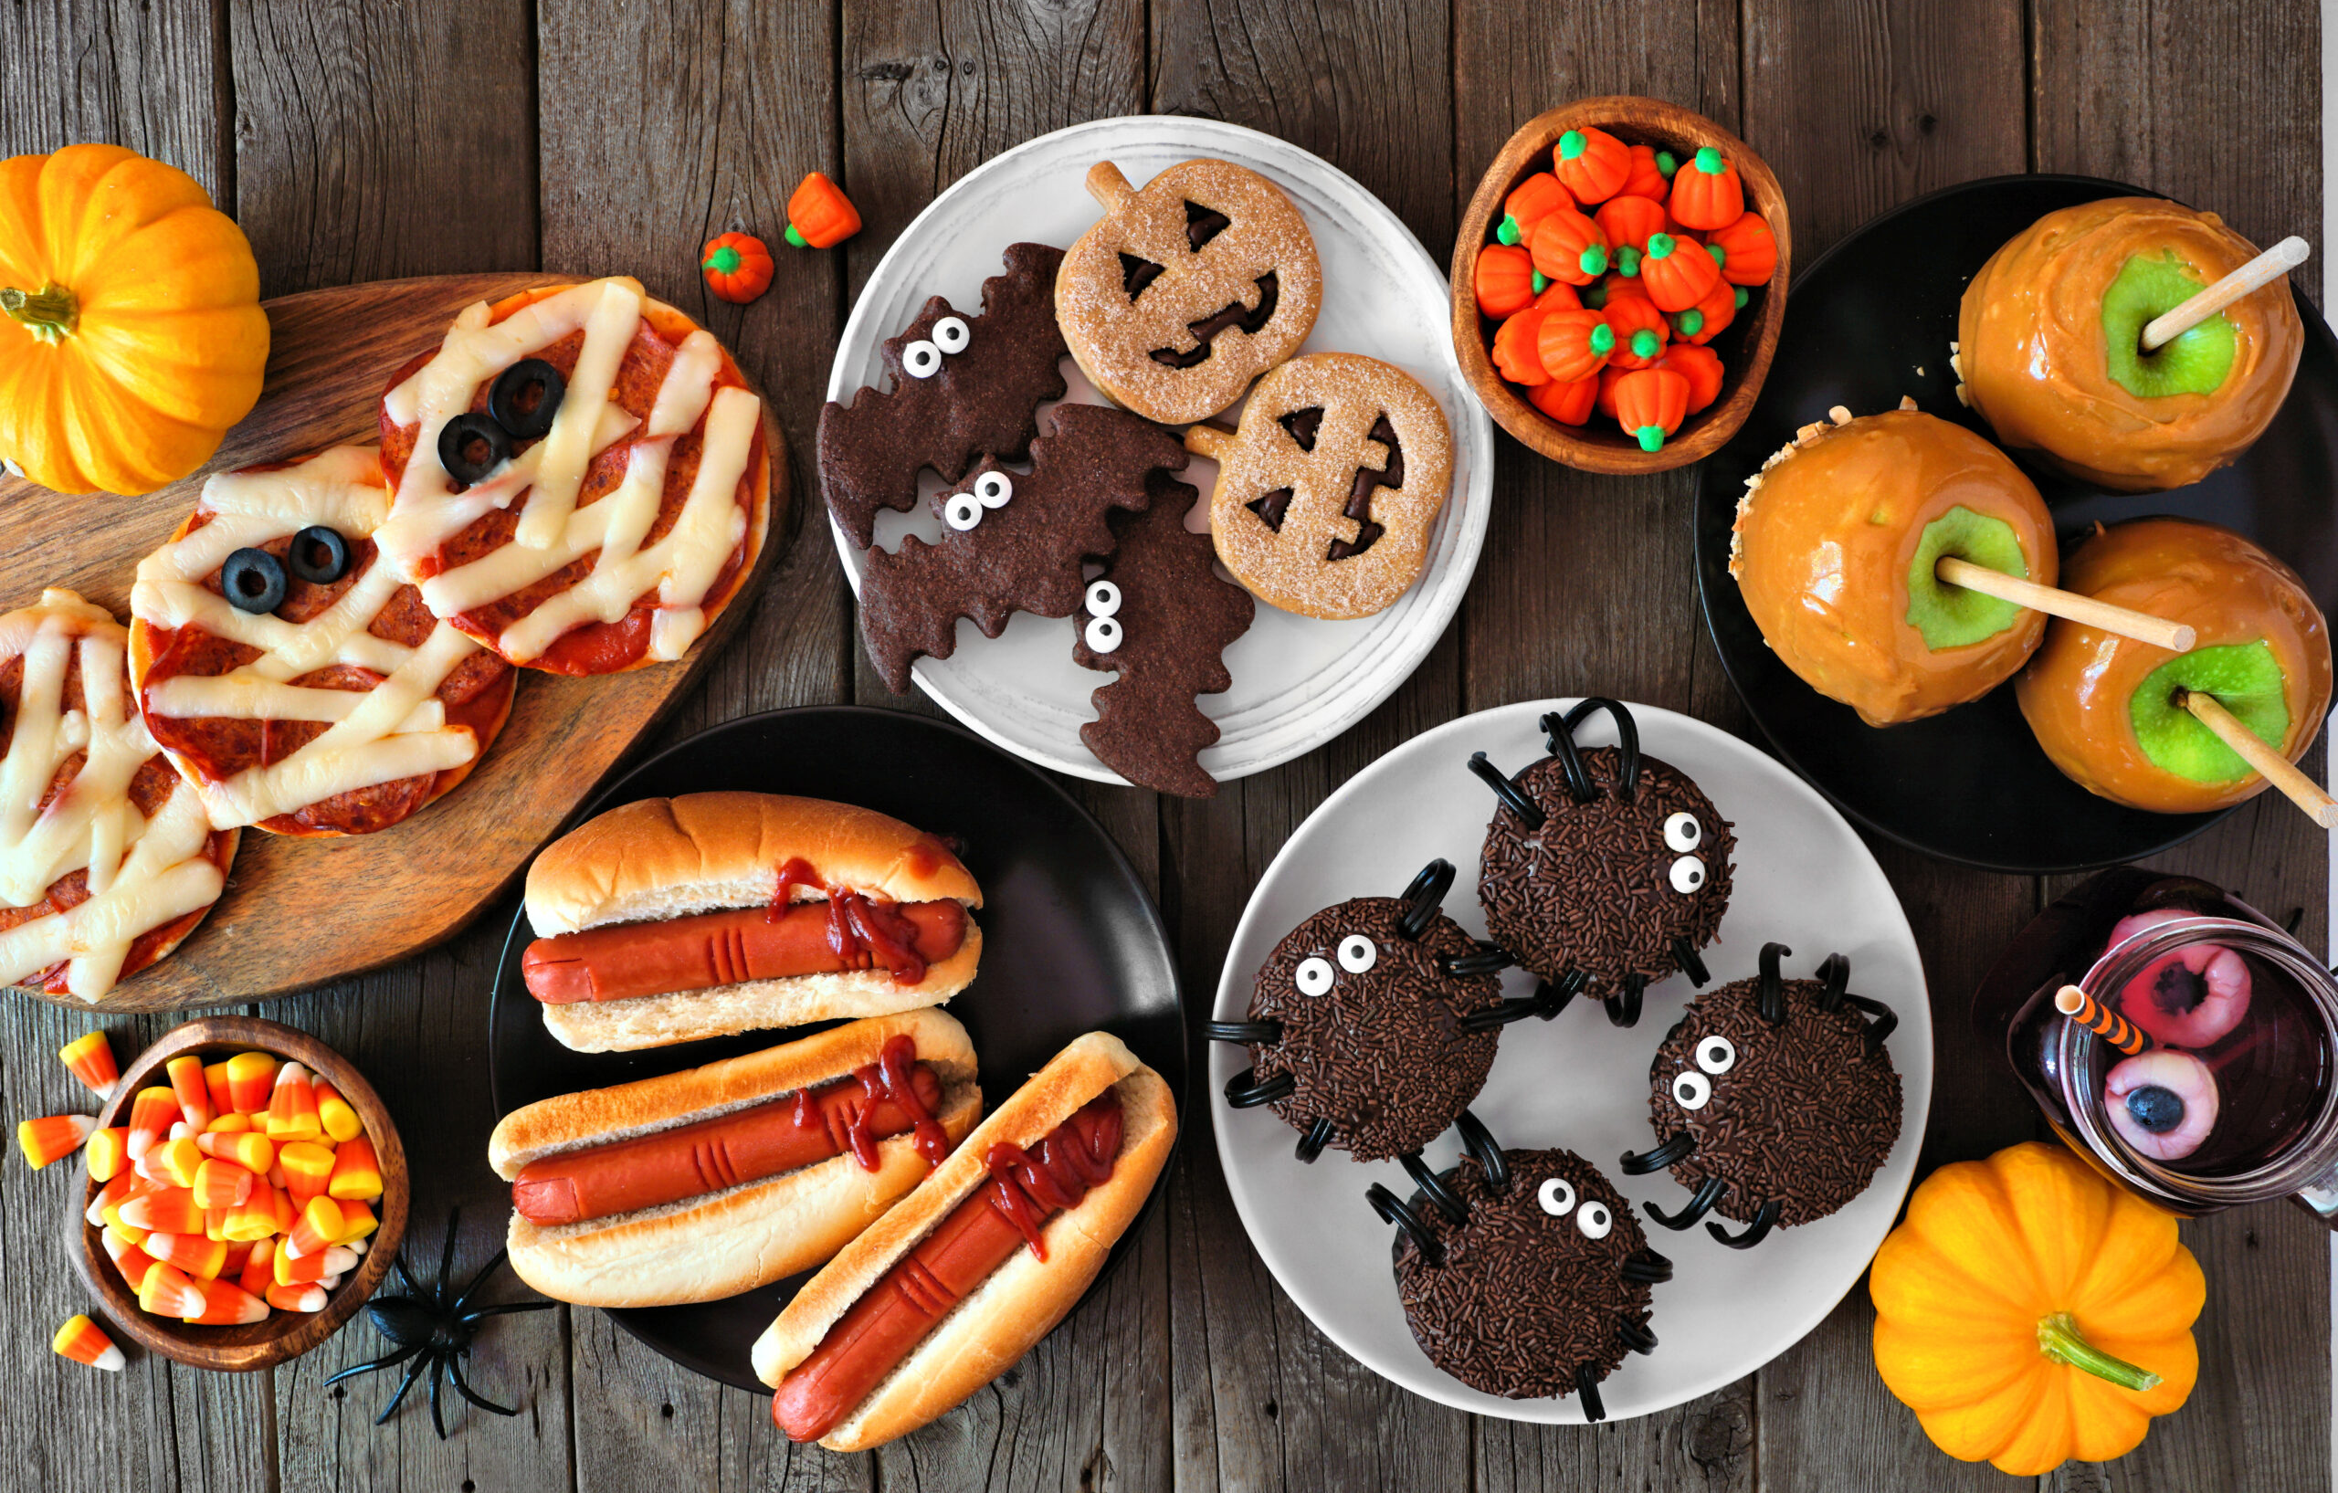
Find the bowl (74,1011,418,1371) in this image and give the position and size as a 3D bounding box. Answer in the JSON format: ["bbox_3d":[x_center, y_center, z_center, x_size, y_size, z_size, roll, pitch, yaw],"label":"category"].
[{"bbox_3d":[-0.262,0.125,0.681,0.096,0.046,0.100,0,92,0],"label":"bowl"}]

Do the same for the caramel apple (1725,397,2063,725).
[{"bbox_3d":[0.201,-0.050,0.648,0.086,0.082,0.086,-3,102,-13],"label":"caramel apple"}]

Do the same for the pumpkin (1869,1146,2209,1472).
[{"bbox_3d":[0.252,0.163,0.674,0.094,0.062,0.094,0,92,0],"label":"pumpkin"}]

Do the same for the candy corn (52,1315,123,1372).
[{"bbox_3d":[-0.314,0.173,0.680,0.021,0.011,0.013,35,92,-1],"label":"candy corn"}]

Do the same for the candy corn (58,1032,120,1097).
[{"bbox_3d":[-0.322,0.096,0.698,0.015,0.010,0.022,-27,92,1],"label":"candy corn"}]

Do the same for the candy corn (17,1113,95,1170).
[{"bbox_3d":[-0.323,0.115,0.679,0.022,0.011,0.015,-19,92,1],"label":"candy corn"}]

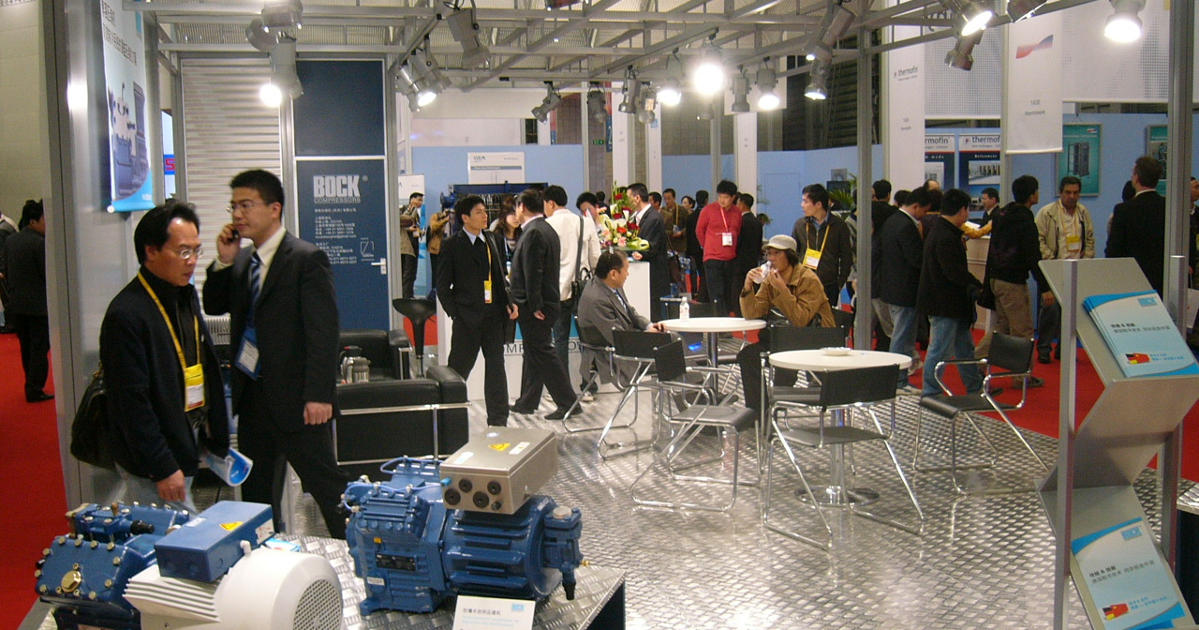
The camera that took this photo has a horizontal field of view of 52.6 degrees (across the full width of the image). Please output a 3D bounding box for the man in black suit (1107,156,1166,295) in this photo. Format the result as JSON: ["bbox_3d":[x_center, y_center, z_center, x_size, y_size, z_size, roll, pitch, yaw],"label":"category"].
[{"bbox_3d":[3.993,-0.233,8.997,0.560,1.860,0.360,-2,6,-14],"label":"man in black suit"}]

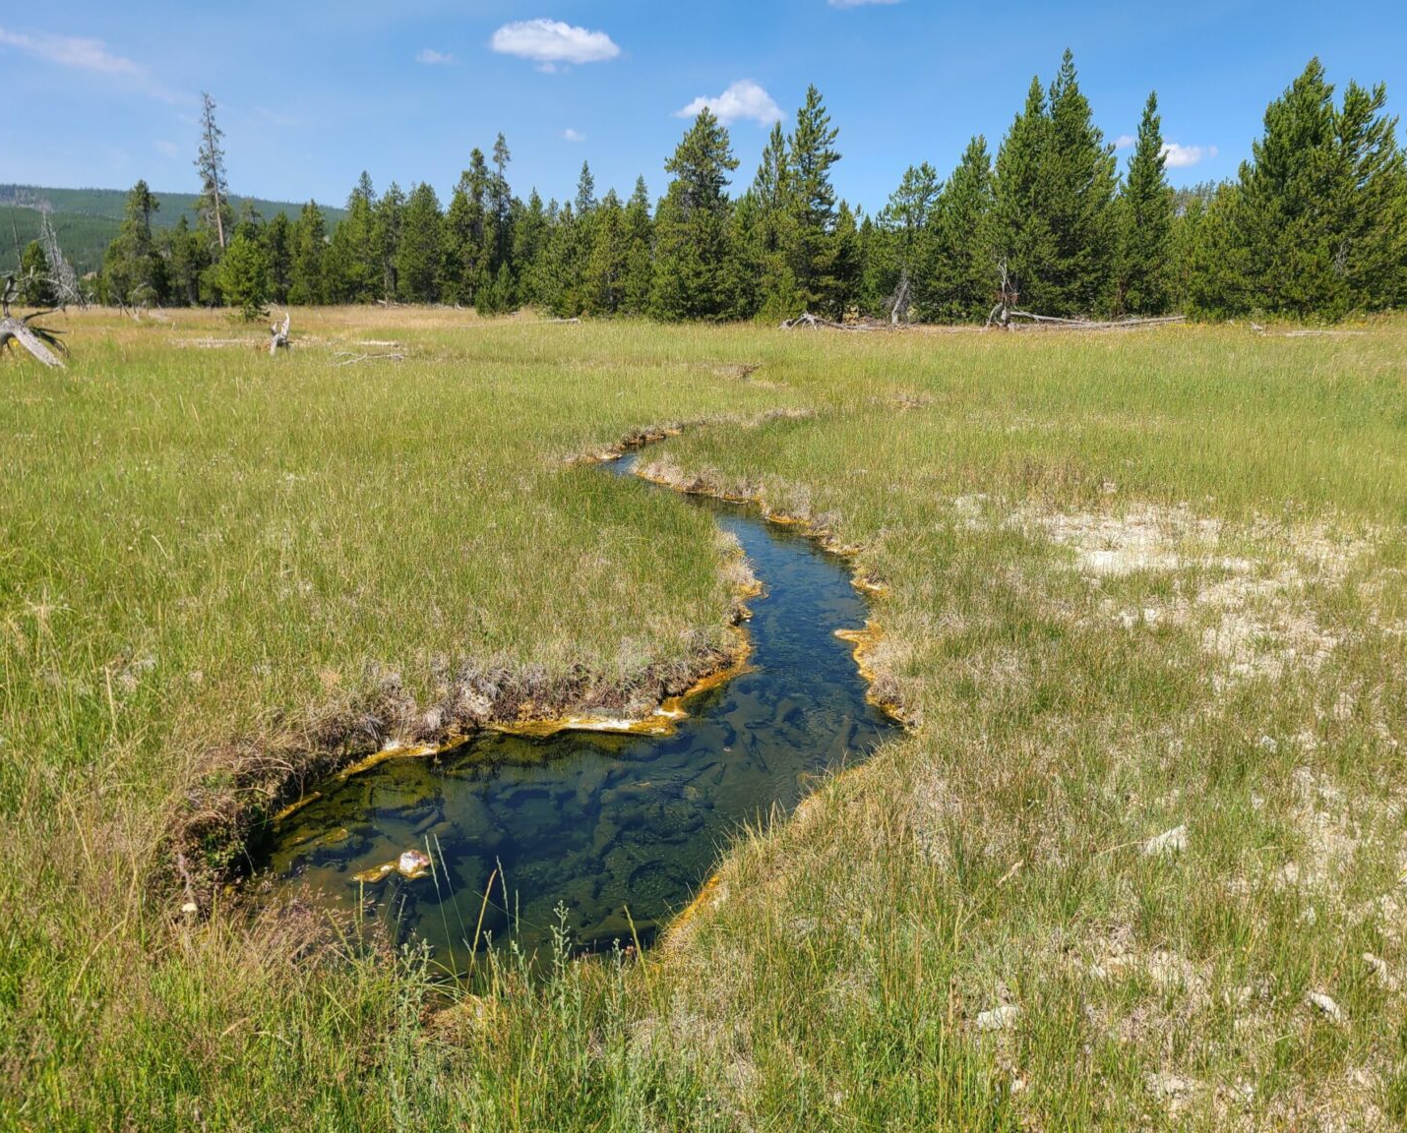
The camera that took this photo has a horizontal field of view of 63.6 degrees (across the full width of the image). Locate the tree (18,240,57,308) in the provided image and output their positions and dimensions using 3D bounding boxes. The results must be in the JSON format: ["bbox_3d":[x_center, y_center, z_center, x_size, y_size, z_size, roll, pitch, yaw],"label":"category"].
[{"bbox_3d":[-38.586,-16.953,65.775,2.325,3.776,2.325,-8,16,-29],"label":"tree"}]

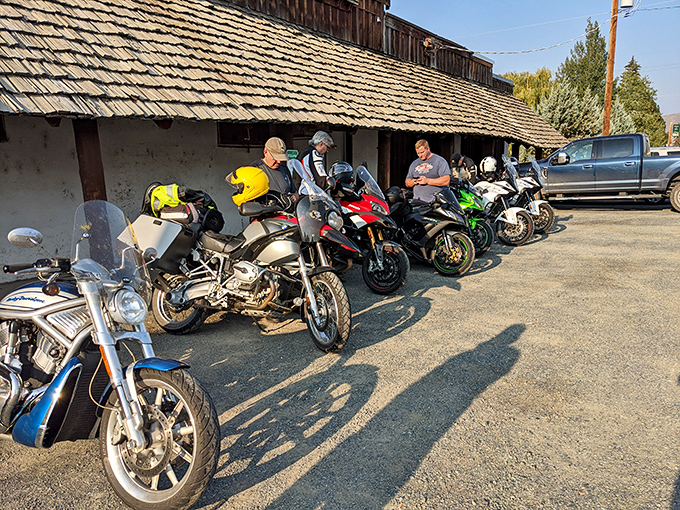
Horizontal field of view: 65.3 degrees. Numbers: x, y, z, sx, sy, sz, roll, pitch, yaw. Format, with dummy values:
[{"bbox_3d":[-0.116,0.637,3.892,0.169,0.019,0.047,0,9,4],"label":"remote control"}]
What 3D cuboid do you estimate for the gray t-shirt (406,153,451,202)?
[{"bbox_3d":[1.193,-1.038,7.150,0.580,0.700,0.360,5,12,28],"label":"gray t-shirt"}]

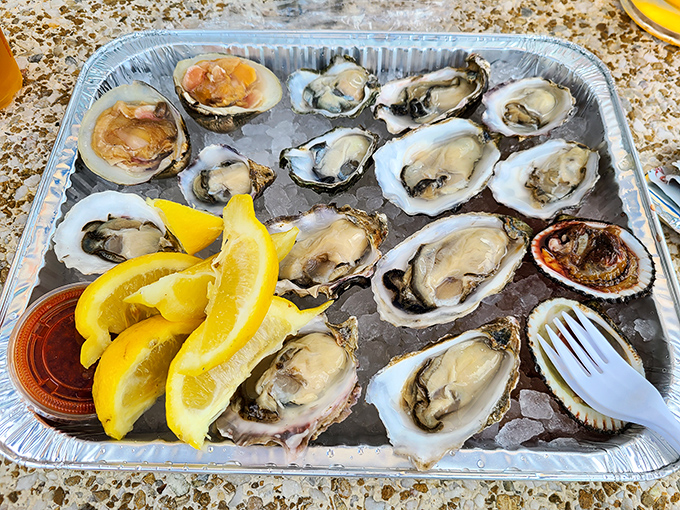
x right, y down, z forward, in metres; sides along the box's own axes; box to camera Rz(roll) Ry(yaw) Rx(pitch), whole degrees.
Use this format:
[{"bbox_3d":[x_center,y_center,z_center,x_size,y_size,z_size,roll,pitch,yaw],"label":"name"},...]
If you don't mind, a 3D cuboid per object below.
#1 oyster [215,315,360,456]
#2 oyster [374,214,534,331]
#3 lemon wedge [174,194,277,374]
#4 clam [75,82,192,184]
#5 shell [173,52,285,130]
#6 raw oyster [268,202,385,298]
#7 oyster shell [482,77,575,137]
[{"bbox_3d":[-0.021,0.059,0.227,0.077,0.027,0.046,-40,68,-20],"label":"oyster"},{"bbox_3d":[0.058,0.010,0.266,0.093,0.025,0.048,-29,65,-15],"label":"oyster"},{"bbox_3d":[-0.047,0.013,0.215,0.033,0.030,0.081,7,61,4],"label":"lemon wedge"},{"bbox_3d":[-0.116,-0.066,0.300,0.060,0.030,0.069,-16,69,-6],"label":"clam"},{"bbox_3d":[-0.070,-0.101,0.323,0.075,0.029,0.052,19,57,13],"label":"shell"},{"bbox_3d":[-0.007,0.002,0.270,0.073,0.025,0.055,-16,62,-9],"label":"raw oyster"},{"bbox_3d":[0.113,-0.087,0.316,0.055,0.022,0.045,-12,64,-6],"label":"oyster shell"}]

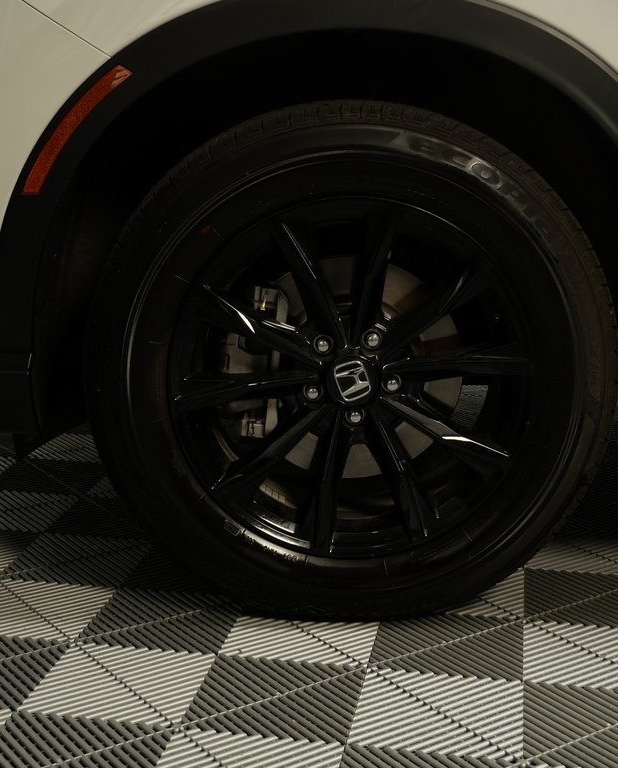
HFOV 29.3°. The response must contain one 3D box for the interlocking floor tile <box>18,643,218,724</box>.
[{"bbox_3d":[-0.239,0.388,1.506,0.201,0.020,0.199,3,13,9],"label":"interlocking floor tile"}]

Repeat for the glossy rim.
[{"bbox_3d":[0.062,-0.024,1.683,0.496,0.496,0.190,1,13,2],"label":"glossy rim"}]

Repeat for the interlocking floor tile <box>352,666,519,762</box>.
[{"bbox_3d":[0.159,0.408,1.443,0.201,0.020,0.199,3,13,9],"label":"interlocking floor tile"}]

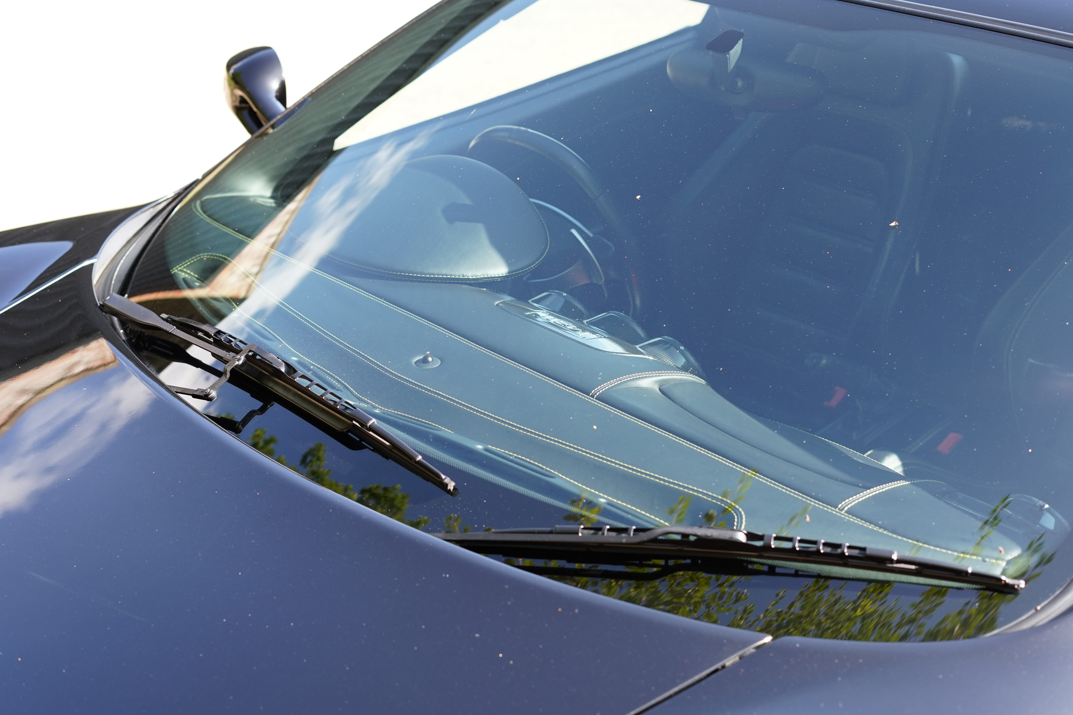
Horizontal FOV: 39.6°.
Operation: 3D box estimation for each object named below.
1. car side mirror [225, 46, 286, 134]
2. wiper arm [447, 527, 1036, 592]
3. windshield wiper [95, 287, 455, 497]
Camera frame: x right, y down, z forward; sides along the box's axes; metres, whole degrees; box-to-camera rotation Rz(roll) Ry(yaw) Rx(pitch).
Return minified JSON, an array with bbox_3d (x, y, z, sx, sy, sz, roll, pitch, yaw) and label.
[{"bbox_3d":[-0.475,-0.460,2.562,0.110,0.135,0.165,-24,36,-39],"label":"car side mirror"},{"bbox_3d":[0.166,0.185,1.425,0.600,0.055,0.045,3,52,8],"label":"wiper arm"},{"bbox_3d":[-0.325,0.035,1.710,0.660,0.055,0.075,24,61,39],"label":"windshield wiper"}]

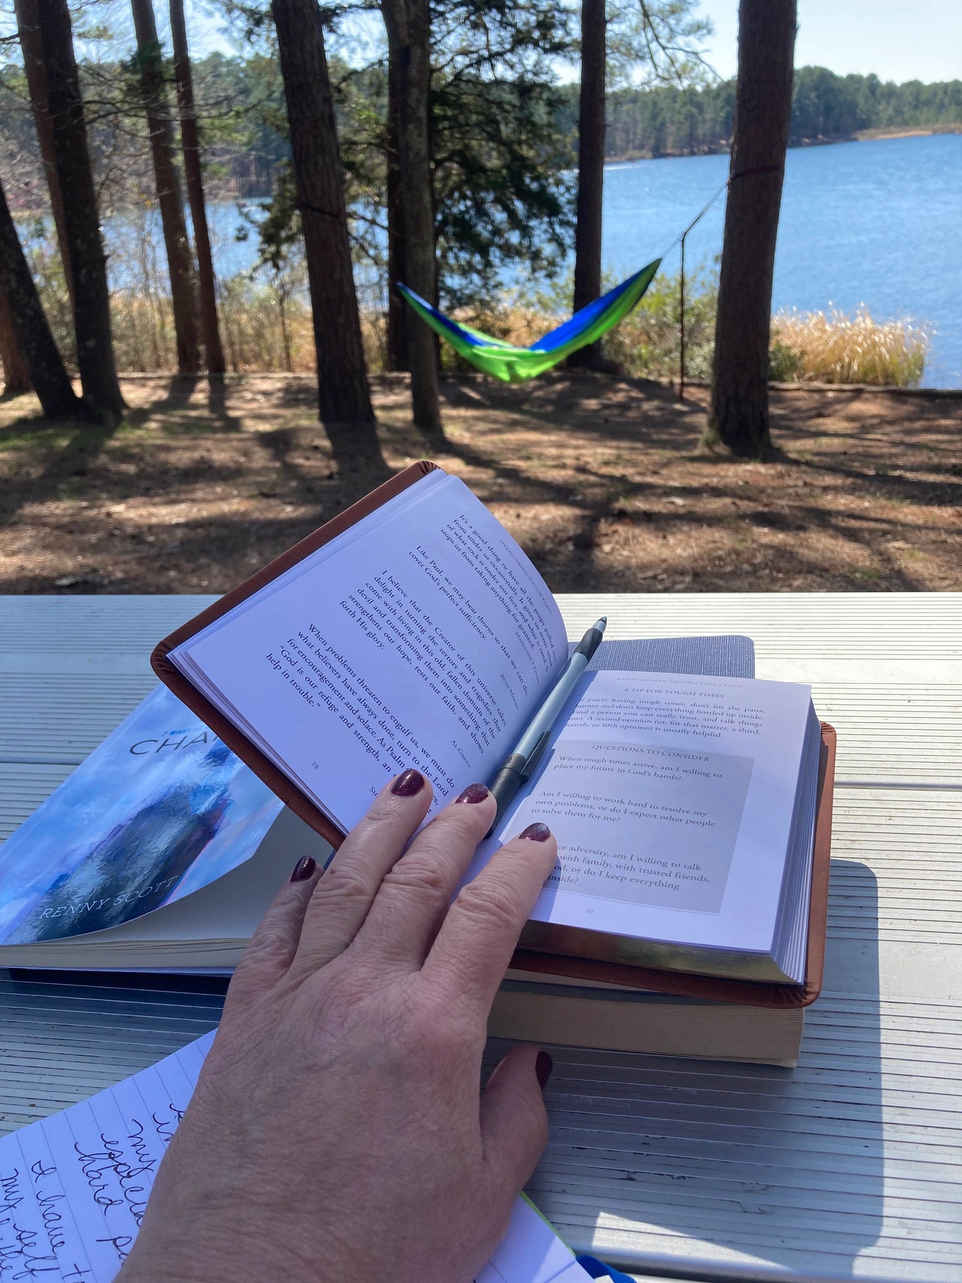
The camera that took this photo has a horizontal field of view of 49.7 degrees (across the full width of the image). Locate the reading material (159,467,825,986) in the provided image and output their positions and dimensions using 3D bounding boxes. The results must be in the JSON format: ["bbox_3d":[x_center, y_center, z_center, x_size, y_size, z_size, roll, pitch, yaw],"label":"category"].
[{"bbox_3d":[0.024,0.013,0.361,0.196,0.106,0.161,5,27,19],"label":"reading material"}]

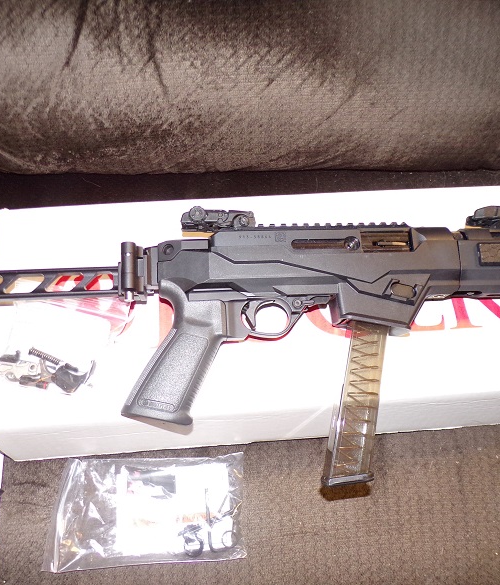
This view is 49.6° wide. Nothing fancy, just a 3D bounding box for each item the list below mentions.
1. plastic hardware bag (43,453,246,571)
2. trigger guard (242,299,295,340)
[{"bbox_3d":[-0.093,0.203,0.506,0.177,0.017,0.097,-2,64,-3],"label":"plastic hardware bag"},{"bbox_3d":[0.016,0.021,0.456,0.048,0.014,0.037,-4,64,-4],"label":"trigger guard"}]

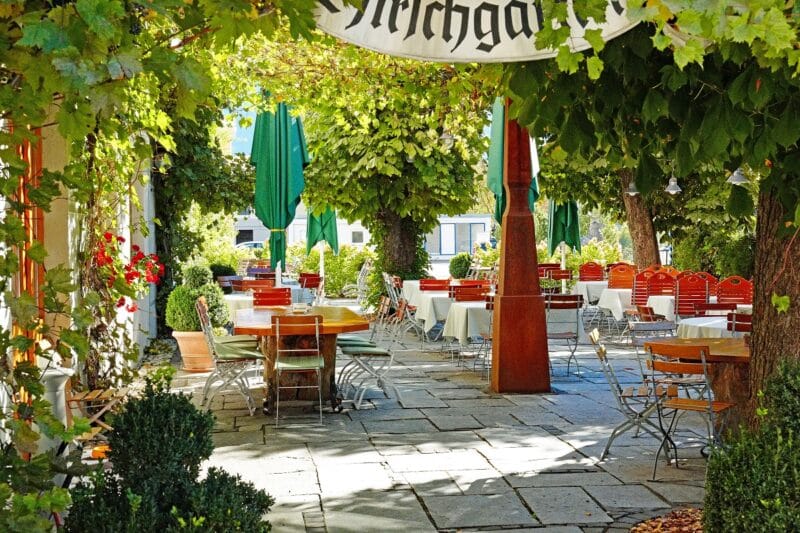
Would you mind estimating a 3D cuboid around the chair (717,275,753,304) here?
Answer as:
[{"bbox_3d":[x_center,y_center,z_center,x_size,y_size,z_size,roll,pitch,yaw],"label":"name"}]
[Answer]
[{"bbox_3d":[3.642,0.602,12.039,0.460,0.970,0.560,-1,2,8],"label":"chair"}]

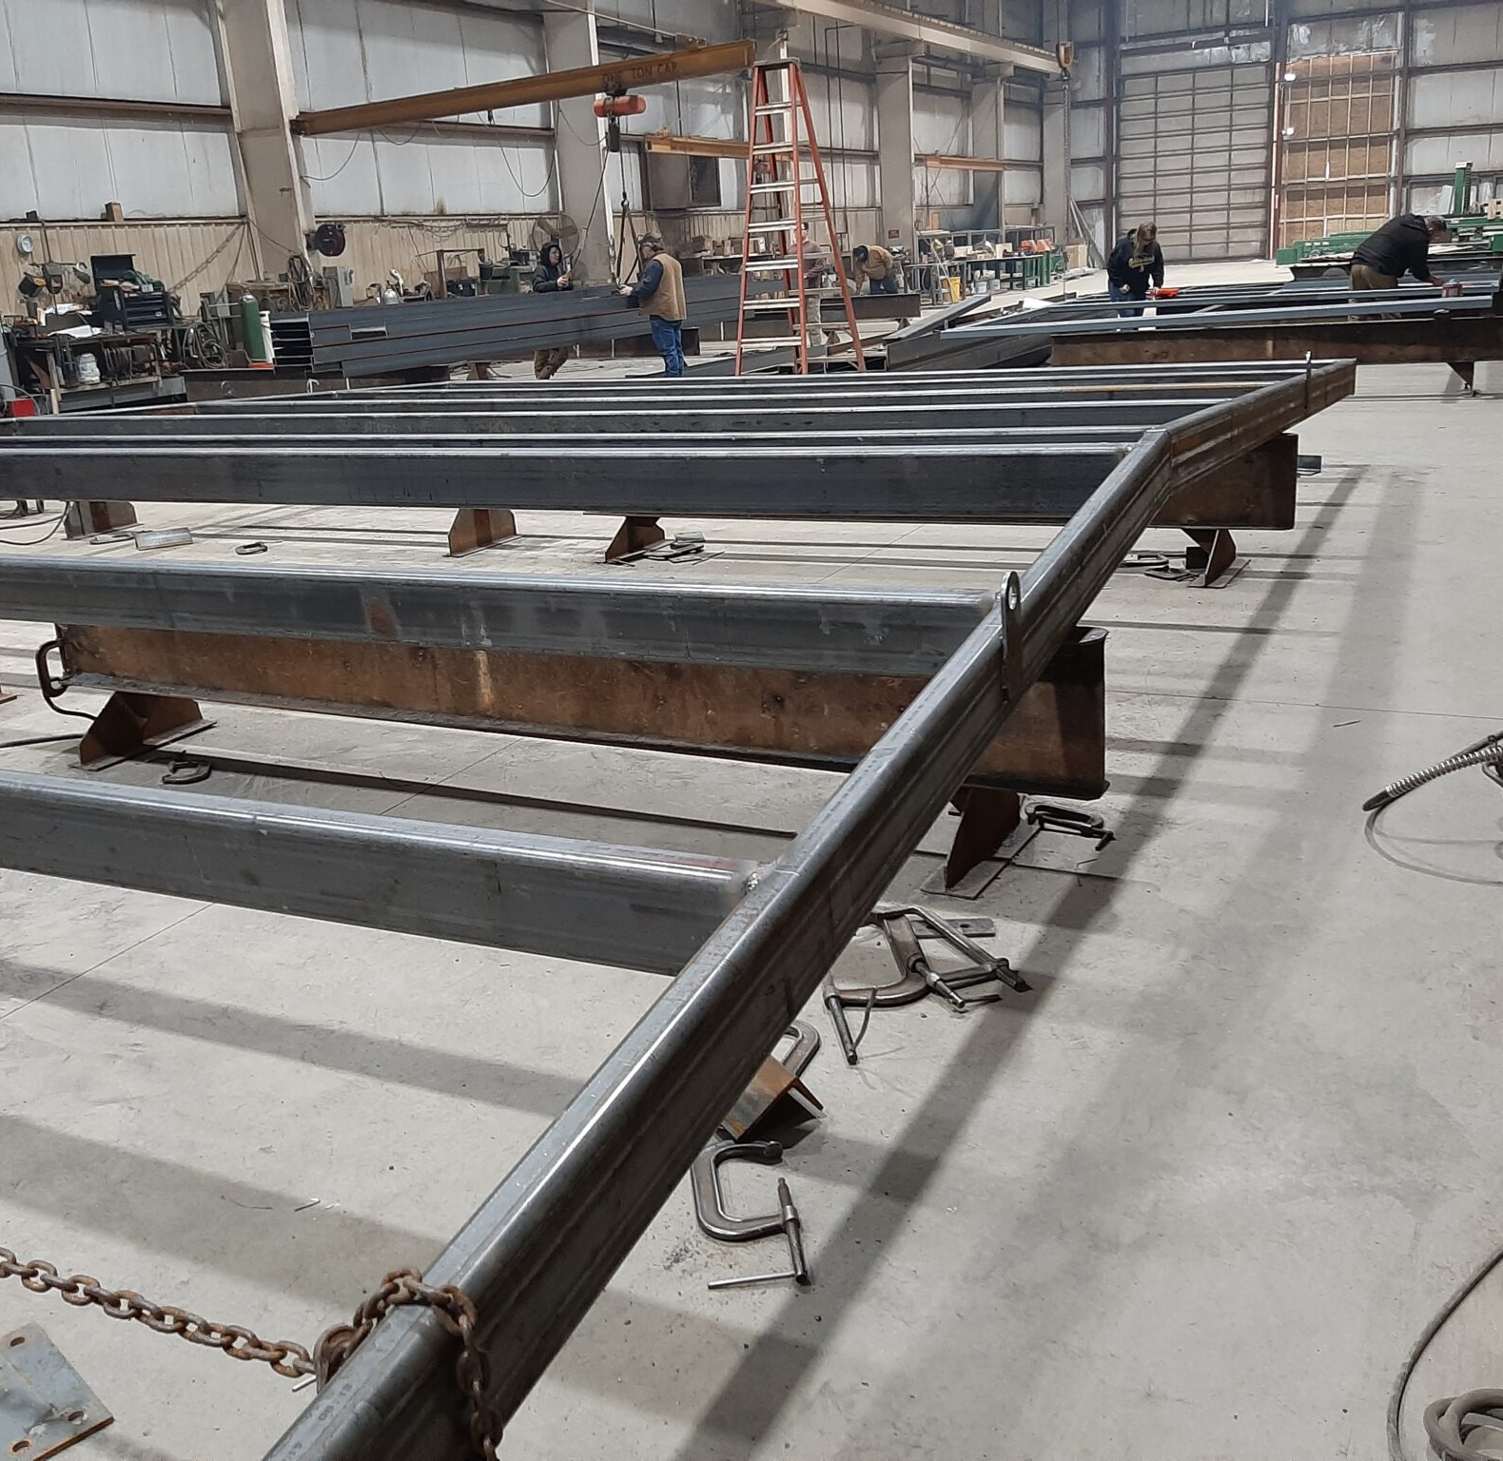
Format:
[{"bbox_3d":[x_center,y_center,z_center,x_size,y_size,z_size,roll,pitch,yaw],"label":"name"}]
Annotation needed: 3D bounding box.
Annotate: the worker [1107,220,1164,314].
[{"bbox_3d":[4.341,-4.907,16.465,0.620,1.520,0.550,-6,19,-6],"label":"worker"}]

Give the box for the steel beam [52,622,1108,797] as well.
[{"bbox_3d":[-0.827,-0.207,4.490,3.800,0.410,0.150,6,21,26],"label":"steel beam"}]

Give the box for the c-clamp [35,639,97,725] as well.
[{"bbox_3d":[-2.446,-0.176,5.220,0.190,0.280,0.100,-12,20,-24],"label":"c-clamp"}]

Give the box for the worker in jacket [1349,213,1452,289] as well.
[{"bbox_3d":[6.090,-4.087,13.760,0.880,1.460,0.580,-10,19,-18],"label":"worker in jacket"}]

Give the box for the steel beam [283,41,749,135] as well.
[{"bbox_3d":[-3.078,-7.837,18.005,7.375,0.320,0.160,8,22,32],"label":"steel beam"}]

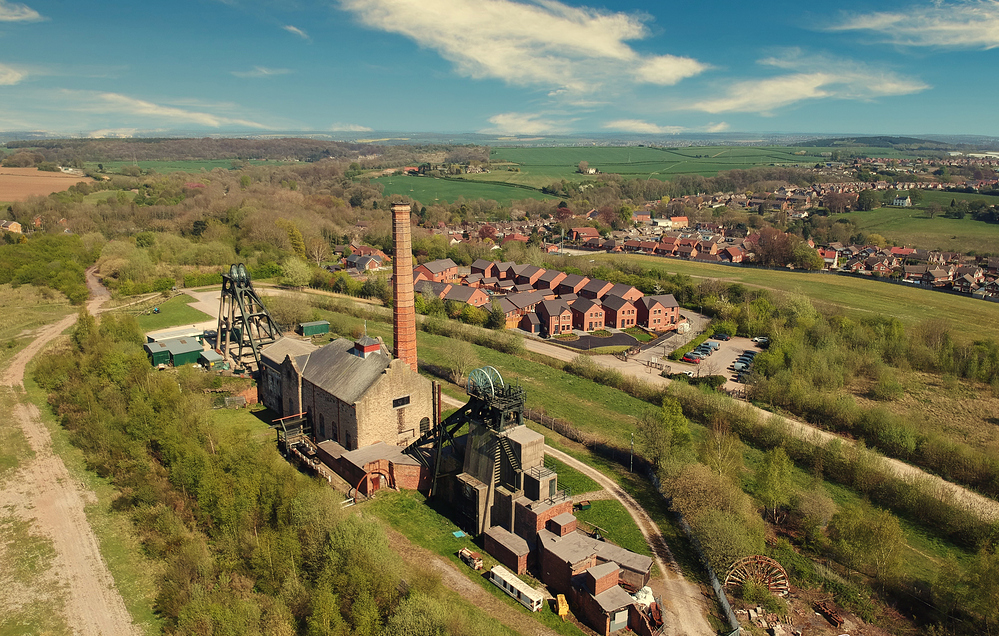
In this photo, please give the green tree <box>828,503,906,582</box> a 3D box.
[{"bbox_3d":[41.200,25.681,81.807,8.000,9.400,7.800,0,14,0],"label":"green tree"}]

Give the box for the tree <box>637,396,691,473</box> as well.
[{"bbox_3d":[24.700,17.373,109.613,8.000,11.600,7.800,0,14,0],"label":"tree"}]

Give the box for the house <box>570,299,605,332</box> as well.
[{"bbox_3d":[24.033,-1.182,196.163,6.300,7.300,8.700,-5,15,-19],"label":"house"}]

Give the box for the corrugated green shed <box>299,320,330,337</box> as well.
[{"bbox_3d":[-48.947,2.834,191.239,6.900,2.700,2.700,-8,17,-30],"label":"corrugated green shed"}]

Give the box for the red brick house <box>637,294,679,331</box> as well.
[{"bbox_3d":[43.847,-2.281,201.727,9.900,7.900,8.000,-5,15,-21],"label":"red brick house"}]

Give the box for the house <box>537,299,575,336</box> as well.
[{"bbox_3d":[14.911,-0.653,194.886,6.500,8.000,9.600,-5,15,-18],"label":"house"}]

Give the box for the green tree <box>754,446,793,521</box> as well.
[{"bbox_3d":[38.308,22.776,98.118,5.800,11.100,5.800,0,14,0],"label":"green tree"}]

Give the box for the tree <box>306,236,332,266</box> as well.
[{"bbox_3d":[-77.400,-28.400,308.690,10.000,12.800,10.000,0,14,0],"label":"tree"}]

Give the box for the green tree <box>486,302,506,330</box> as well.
[{"bbox_3d":[-0.666,-0.667,194.560,5.000,8.100,5.000,0,14,0],"label":"green tree"}]

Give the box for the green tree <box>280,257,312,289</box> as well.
[{"bbox_3d":[-67.900,-15.192,241.871,10.300,10.600,10.300,0,14,0],"label":"green tree"}]

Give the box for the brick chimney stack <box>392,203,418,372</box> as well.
[{"bbox_3d":[-17.750,-2.608,135.028,5.000,37.600,5.000,0,14,0],"label":"brick chimney stack"}]

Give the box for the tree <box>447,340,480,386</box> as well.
[{"bbox_3d":[-8.220,9.446,153.062,7.200,9.200,7.200,0,14,0],"label":"tree"}]

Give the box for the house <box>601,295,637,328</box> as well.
[{"bbox_3d":[33.394,-2.102,201.715,6.400,7.500,9.300,-5,15,-20],"label":"house"}]

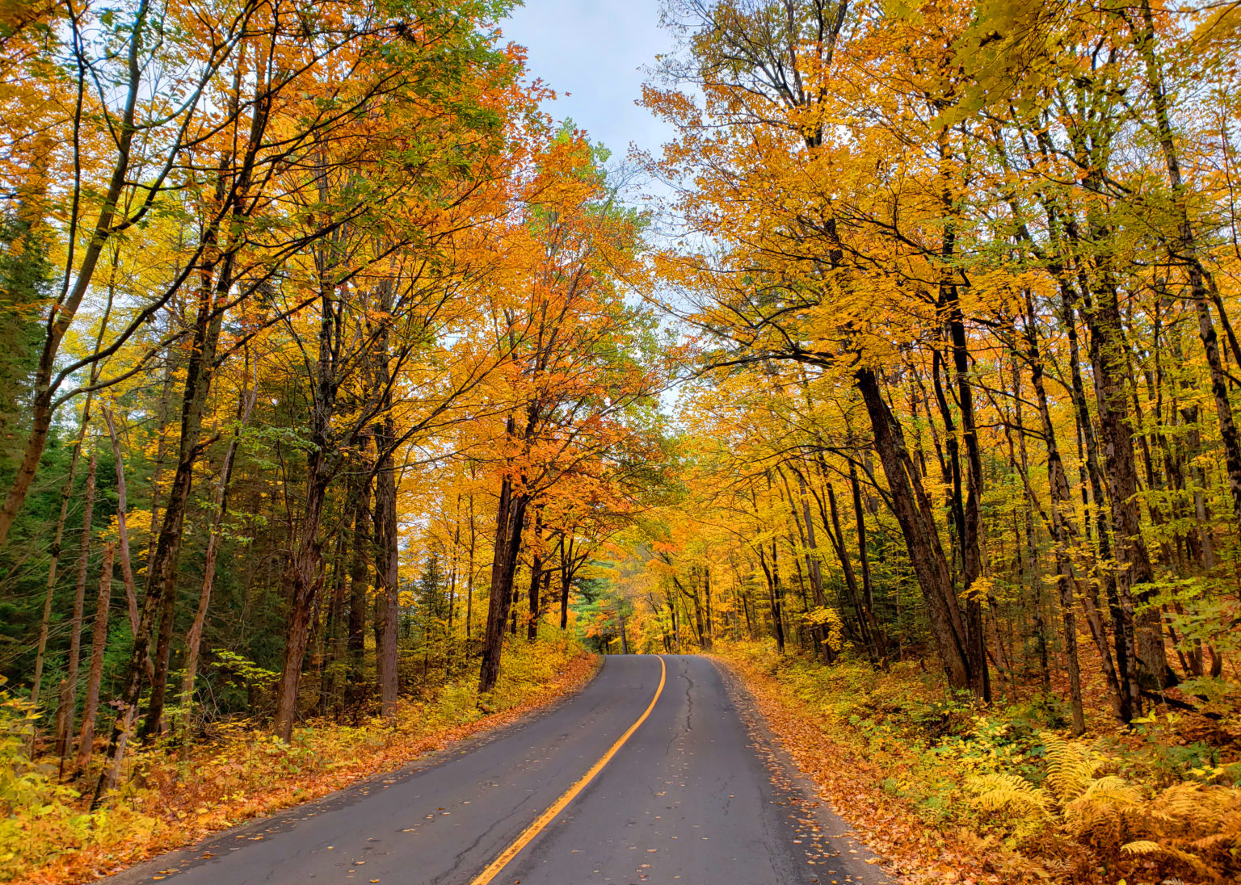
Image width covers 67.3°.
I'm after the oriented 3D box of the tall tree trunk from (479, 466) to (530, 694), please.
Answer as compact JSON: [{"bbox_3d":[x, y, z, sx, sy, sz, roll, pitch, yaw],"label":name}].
[{"bbox_3d":[-3.260,3.827,25.778,0.804,6.488,0.509,7,-12,-6],"label":"tall tree trunk"}]

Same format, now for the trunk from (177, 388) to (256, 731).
[{"bbox_3d":[-7.139,2.027,16.677,0.226,6.639,0.208,10,-13,-22],"label":"trunk"}]

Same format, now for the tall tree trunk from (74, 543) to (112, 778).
[{"bbox_3d":[-7.202,2.949,12.783,0.186,3.146,0.186,7,-14,-28],"label":"tall tree trunk"}]

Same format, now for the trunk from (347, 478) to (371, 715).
[{"bbox_3d":[-6.790,3.852,24.237,0.429,6.006,0.429,3,-13,-15],"label":"trunk"}]

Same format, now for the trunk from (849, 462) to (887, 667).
[{"bbox_3d":[9.510,4.640,35.837,0.335,7.934,0.335,-9,-13,14],"label":"trunk"}]

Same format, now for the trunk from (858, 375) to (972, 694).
[{"bbox_3d":[7.932,2.215,25.619,0.640,9.257,0.586,-16,-13,15],"label":"trunk"}]

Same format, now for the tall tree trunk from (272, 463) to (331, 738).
[{"bbox_3d":[-5.754,2.856,16.817,0.455,5.060,0.367,7,-13,-18],"label":"tall tree trunk"}]

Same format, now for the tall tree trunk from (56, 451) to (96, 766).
[{"bbox_3d":[-8.195,2.447,14.156,0.162,4.719,0.162,4,-14,-29],"label":"tall tree trunk"}]

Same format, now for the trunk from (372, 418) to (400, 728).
[{"bbox_3d":[-5.347,2.906,21.373,0.534,6.833,0.400,0,-13,-14],"label":"trunk"}]

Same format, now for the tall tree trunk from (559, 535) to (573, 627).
[{"bbox_3d":[-2.606,6.638,43.589,0.453,4.626,0.317,1,-12,-3],"label":"tall tree trunk"}]

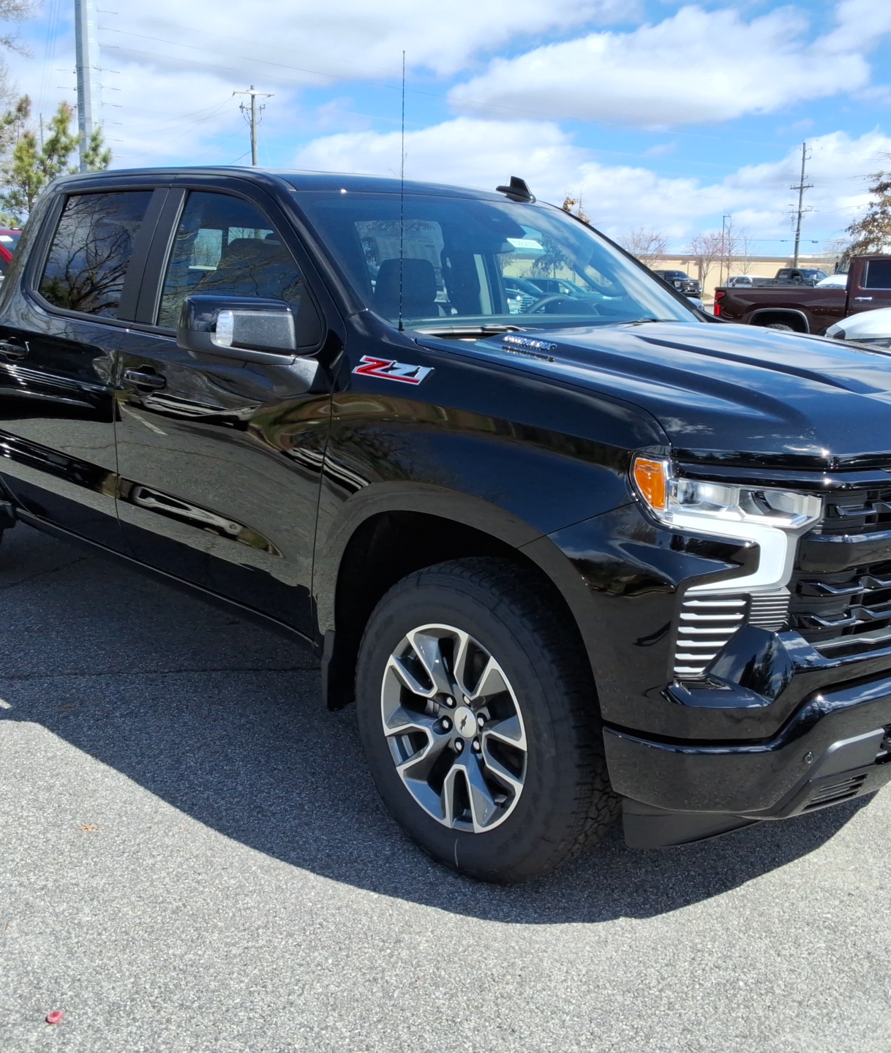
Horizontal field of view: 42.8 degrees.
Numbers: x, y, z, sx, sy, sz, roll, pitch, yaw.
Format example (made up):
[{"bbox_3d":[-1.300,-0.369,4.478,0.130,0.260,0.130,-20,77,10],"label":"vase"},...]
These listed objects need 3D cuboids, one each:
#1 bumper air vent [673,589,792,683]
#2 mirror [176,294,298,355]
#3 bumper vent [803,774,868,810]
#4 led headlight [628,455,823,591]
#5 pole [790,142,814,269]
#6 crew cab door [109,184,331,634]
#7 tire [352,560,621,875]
[{"bbox_3d":[0.637,0.231,2.503,0.290,0.190,0.160,-8,16,-36],"label":"bumper air vent"},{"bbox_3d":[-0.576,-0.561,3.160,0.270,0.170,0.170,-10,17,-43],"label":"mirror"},{"bbox_3d":[0.927,0.631,2.698,0.220,0.065,0.070,-8,16,-38],"label":"bumper vent"},{"bbox_3d":[0.617,-0.004,2.494,0.370,0.280,0.280,-8,16,-36],"label":"led headlight"},{"bbox_3d":[27.317,-23.426,88.037,2.300,12.160,0.400,10,15,36],"label":"pole"},{"bbox_3d":[-0.656,-0.435,3.672,0.350,1.340,1.250,-10,18,-43],"label":"crew cab door"},{"bbox_3d":[0.088,0.500,3.000,0.280,0.830,0.830,-10,17,-43],"label":"tire"}]

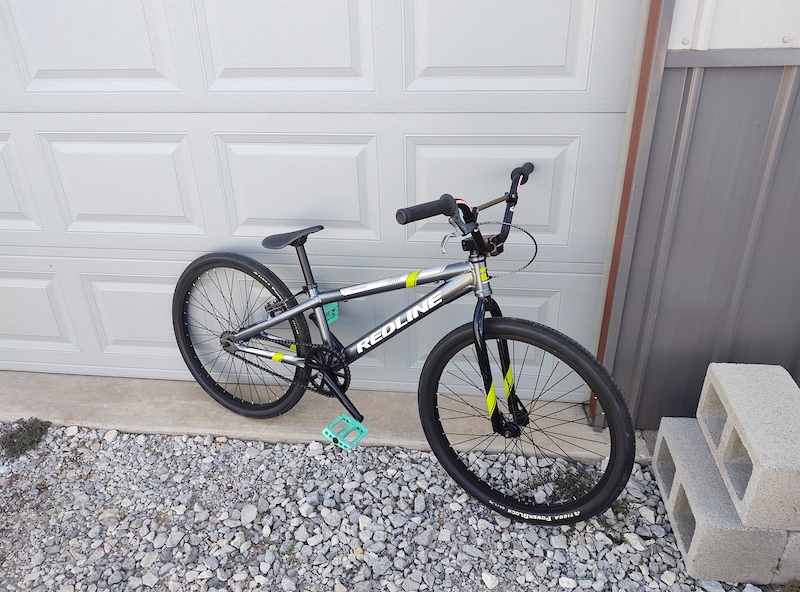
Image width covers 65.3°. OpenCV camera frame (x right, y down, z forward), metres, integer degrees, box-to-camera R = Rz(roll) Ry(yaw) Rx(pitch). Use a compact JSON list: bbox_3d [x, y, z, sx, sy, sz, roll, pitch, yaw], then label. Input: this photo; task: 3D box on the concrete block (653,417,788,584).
[{"bbox_3d":[0.859,0.545,1.720,0.194,0.192,0.397,2,29,6],"label":"concrete block"}]

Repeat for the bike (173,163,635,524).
[{"bbox_3d":[-0.106,0.085,1.815,1.570,0.920,0.700,13,23,26],"label":"bike"}]

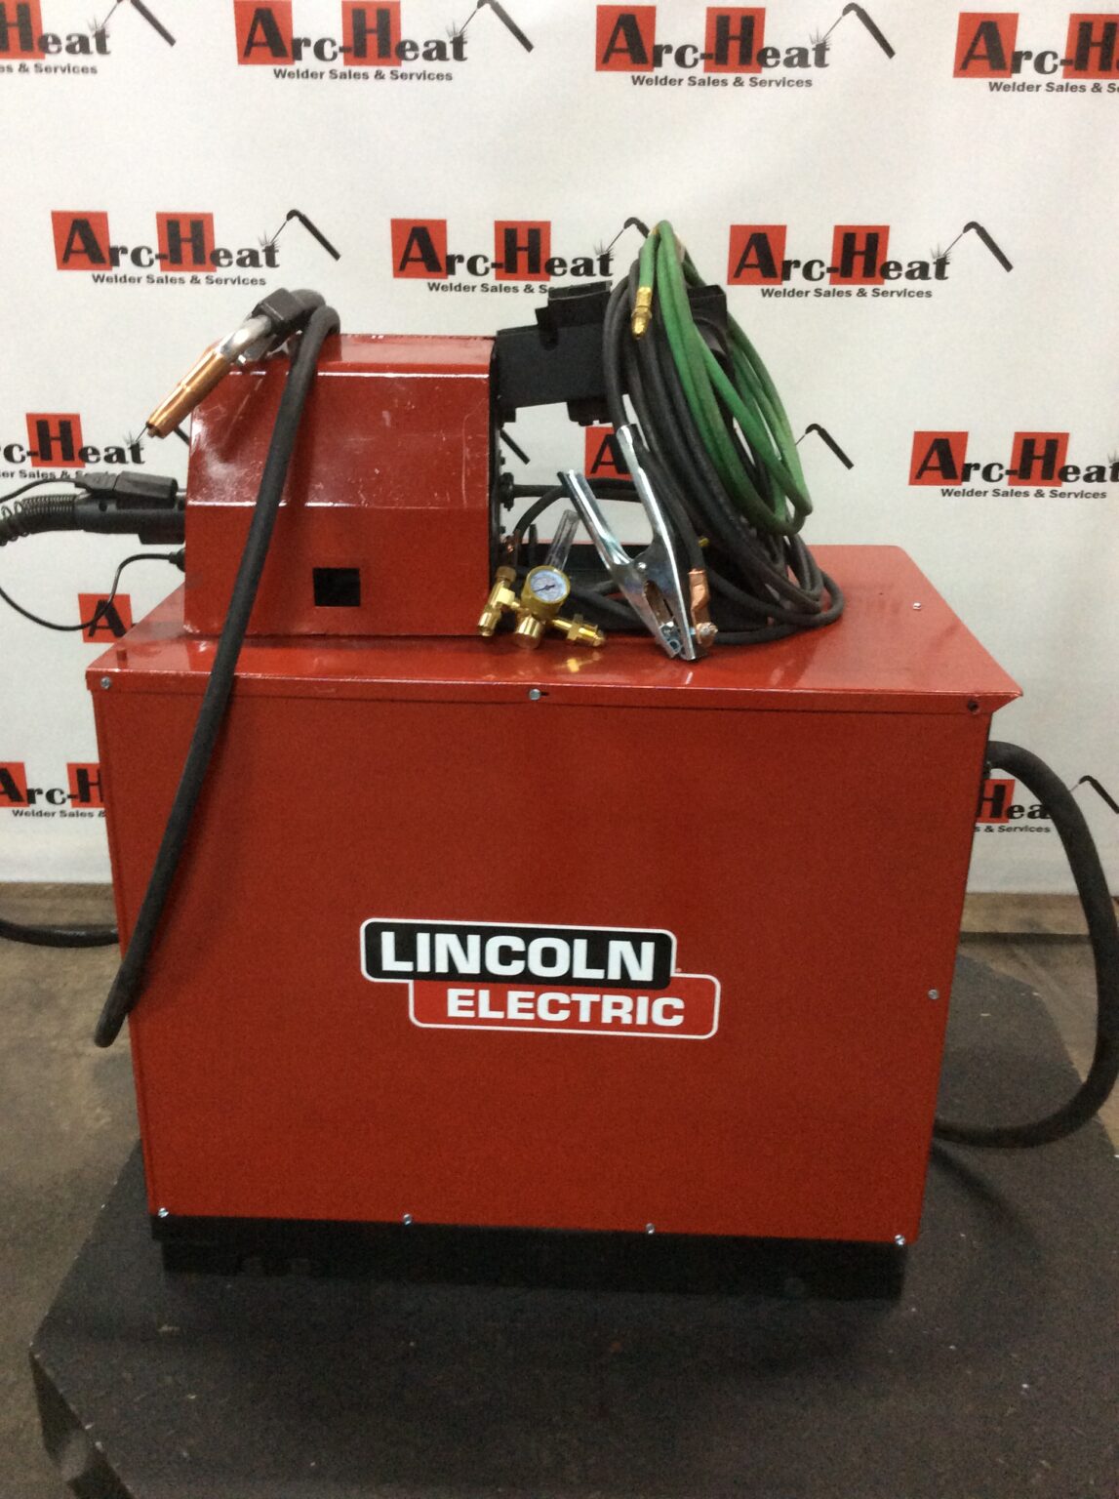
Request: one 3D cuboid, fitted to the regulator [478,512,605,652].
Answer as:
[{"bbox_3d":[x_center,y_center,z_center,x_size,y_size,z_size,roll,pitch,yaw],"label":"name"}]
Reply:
[{"bbox_3d":[-0.017,-0.159,1.301,0.121,0.121,0.090,-1,21,-4],"label":"regulator"}]

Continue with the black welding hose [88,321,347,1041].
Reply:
[{"bbox_3d":[-0.333,-0.060,1.315,0.235,0.687,0.250,1,21,2],"label":"black welding hose"}]

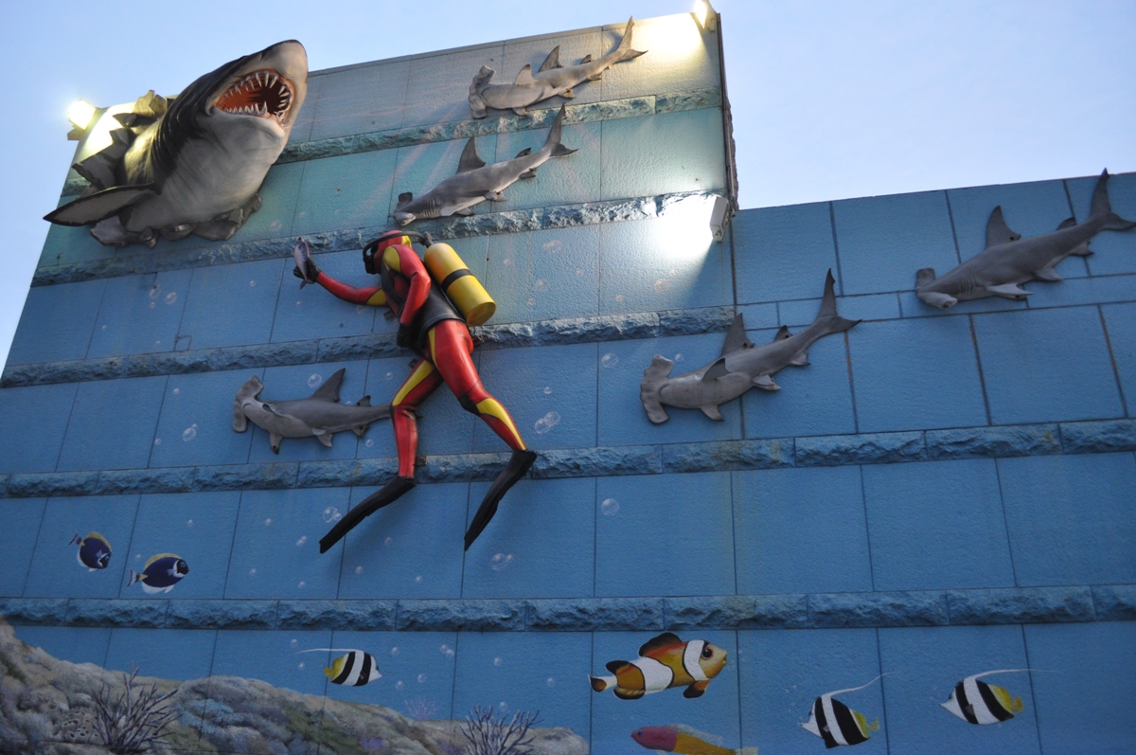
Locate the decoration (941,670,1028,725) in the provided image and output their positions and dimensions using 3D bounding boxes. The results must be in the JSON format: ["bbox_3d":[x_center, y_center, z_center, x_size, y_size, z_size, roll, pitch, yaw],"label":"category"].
[{"bbox_3d":[1.780,1.370,3.647,0.347,0.213,0.040,-4,-25,11],"label":"decoration"}]

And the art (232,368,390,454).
[{"bbox_3d":[-1.343,0.180,4.765,1.133,0.489,0.260,-4,-25,11],"label":"art"}]

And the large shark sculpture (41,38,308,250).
[{"bbox_3d":[-2.518,-1.542,5.500,1.080,1.280,2.020,20,-31,-36],"label":"large shark sculpture"}]

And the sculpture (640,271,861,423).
[{"bbox_3d":[0.934,-0.134,4.401,1.164,0.683,0.260,-14,-26,6],"label":"sculpture"}]

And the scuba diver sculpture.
[{"bbox_3d":[-0.892,-0.018,4.530,1.460,1.889,0.560,-4,-25,11],"label":"scuba diver sculpture"}]

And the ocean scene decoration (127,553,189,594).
[{"bbox_3d":[-2.261,1.082,4.680,0.394,0.228,0.040,-4,-25,11],"label":"ocean scene decoration"}]

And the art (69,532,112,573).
[{"bbox_3d":[-2.713,0.987,4.824,0.326,0.239,0.040,-4,-25,11],"label":"art"}]

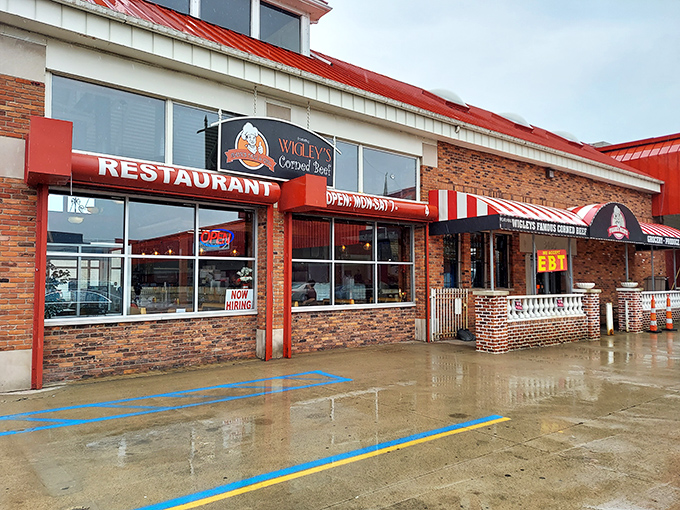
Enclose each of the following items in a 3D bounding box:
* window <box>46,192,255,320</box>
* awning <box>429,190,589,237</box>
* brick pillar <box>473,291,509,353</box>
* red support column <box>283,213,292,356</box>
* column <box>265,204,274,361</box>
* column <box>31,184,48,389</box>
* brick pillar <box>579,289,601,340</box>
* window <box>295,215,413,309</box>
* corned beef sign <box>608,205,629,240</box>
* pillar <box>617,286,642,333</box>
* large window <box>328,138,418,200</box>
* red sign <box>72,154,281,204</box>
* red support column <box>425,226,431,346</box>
[{"bbox_3d":[-3.018,0.051,8.052,3.464,2.005,0.147,2,-3,-36],"label":"window"},{"bbox_3d":[4.397,-1.042,12.188,3.765,1.214,2.086,2,-3,-36],"label":"awning"},{"bbox_3d":[3.126,1.367,9.698,0.510,1.255,0.510,2,-4,-37],"label":"brick pillar"},{"bbox_3d":[-1.040,0.567,9.303,0.139,2.910,0.147,2,-3,-36],"label":"red support column"},{"bbox_3d":[-1.373,0.536,9.062,0.130,2.950,0.139,2,-3,-36],"label":"column"},{"bbox_3d":[-3.991,0.421,6.277,0.120,2.710,0.100,2,-4,-37],"label":"column"},{"bbox_3d":[6.153,1.465,11.737,0.510,1.255,0.510,2,-4,-37],"label":"brick pillar"},{"bbox_3d":[0.366,0.193,10.552,3.586,1.940,0.147,2,-3,-36],"label":"window"},{"bbox_3d":[7.571,-0.869,12.789,1.264,0.928,0.080,2,-4,-37],"label":"corned beef sign"},{"bbox_3d":[8.520,1.619,13.872,0.440,1.280,0.440,2,-3,-36],"label":"pillar"},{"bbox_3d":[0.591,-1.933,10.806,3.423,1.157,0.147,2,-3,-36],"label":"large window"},{"bbox_3d":[-2.411,-1.161,7.428,3.290,0.420,0.350,2,-4,-37],"label":"red sign"},{"bbox_3d":[2.029,0.634,10.898,0.120,2.770,0.100,2,-4,-37],"label":"red support column"}]

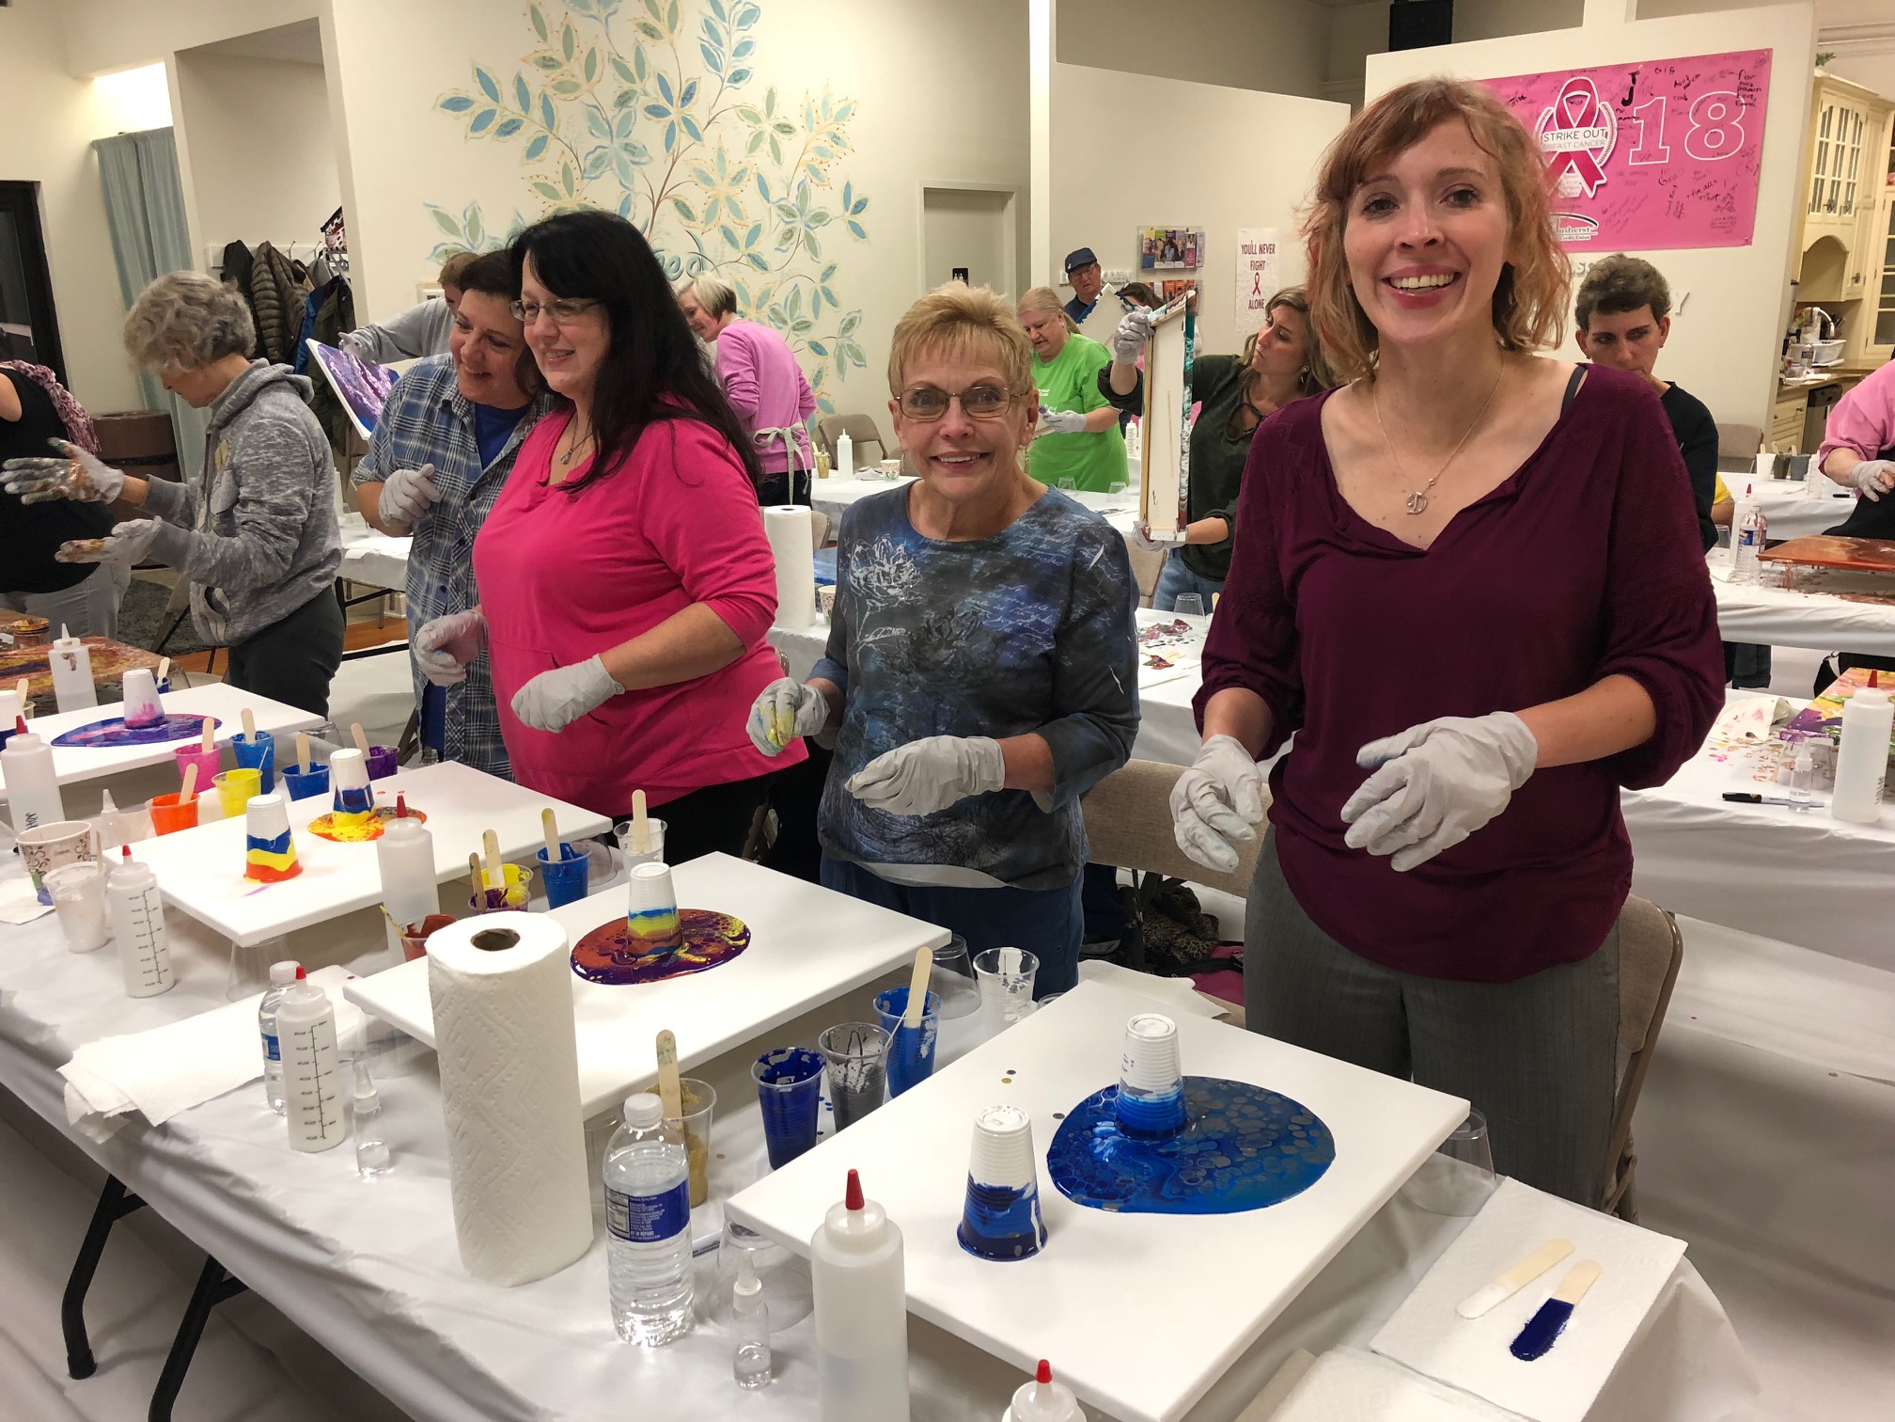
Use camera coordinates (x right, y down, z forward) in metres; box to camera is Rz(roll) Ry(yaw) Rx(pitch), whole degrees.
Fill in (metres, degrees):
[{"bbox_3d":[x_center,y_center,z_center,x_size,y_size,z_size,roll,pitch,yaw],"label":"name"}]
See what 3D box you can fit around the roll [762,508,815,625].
[{"bbox_3d":[-0.390,-0.351,3.750,0.119,0.279,0.119,-1,15,0],"label":"roll"}]

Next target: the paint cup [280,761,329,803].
[{"bbox_3d":[-0.989,0.134,2.378,0.069,0.088,0.069,-1,16,0],"label":"paint cup"}]

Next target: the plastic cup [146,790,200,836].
[{"bbox_3d":[-1.094,0.177,2.185,0.070,0.098,0.070,-9,17,-26],"label":"plastic cup"}]

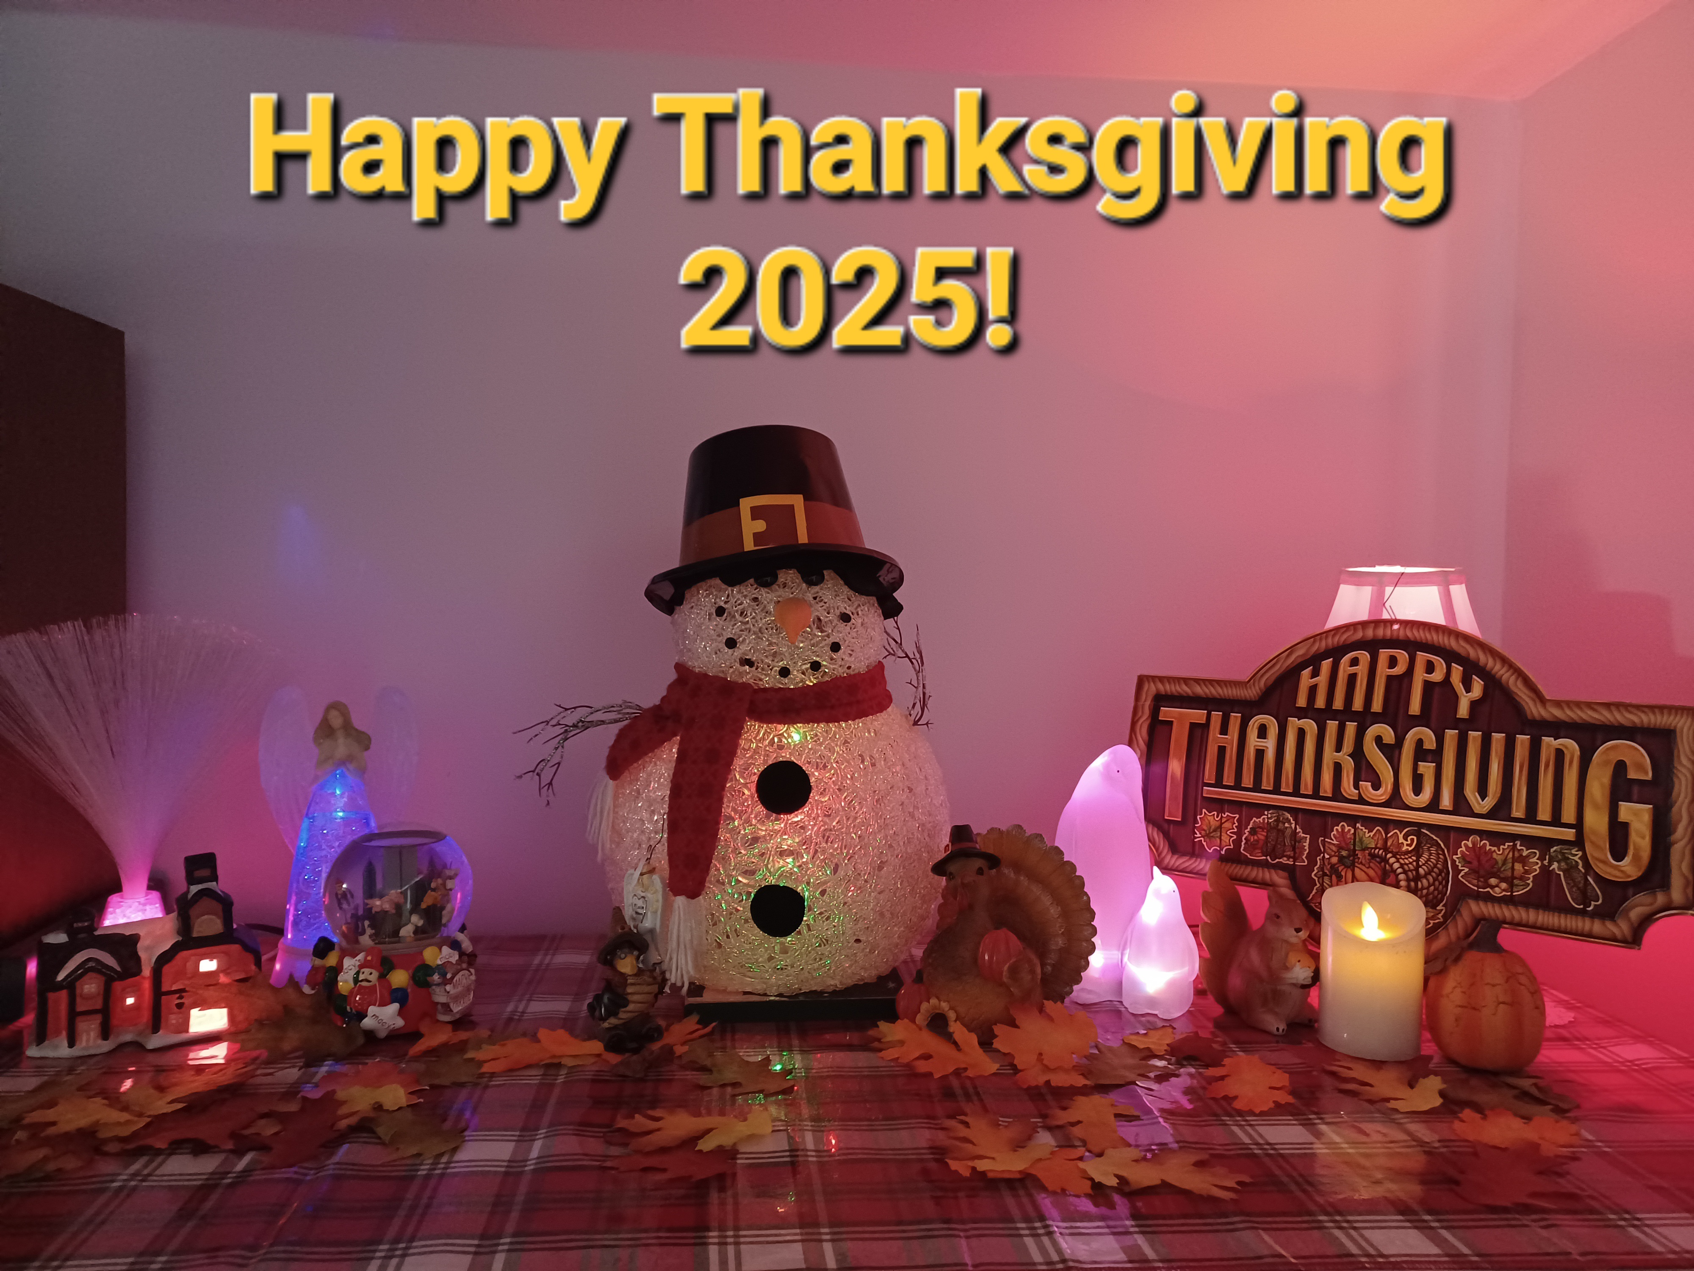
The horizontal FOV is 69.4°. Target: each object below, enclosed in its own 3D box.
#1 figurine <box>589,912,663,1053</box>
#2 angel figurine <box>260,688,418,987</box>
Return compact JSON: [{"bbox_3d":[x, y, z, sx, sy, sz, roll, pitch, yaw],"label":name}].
[{"bbox_3d":[-0.179,0.277,0.996,0.062,0.109,0.060,0,2,-28],"label":"figurine"},{"bbox_3d":[-0.476,0.190,1.147,0.140,0.265,0.118,0,2,-14],"label":"angel figurine"}]

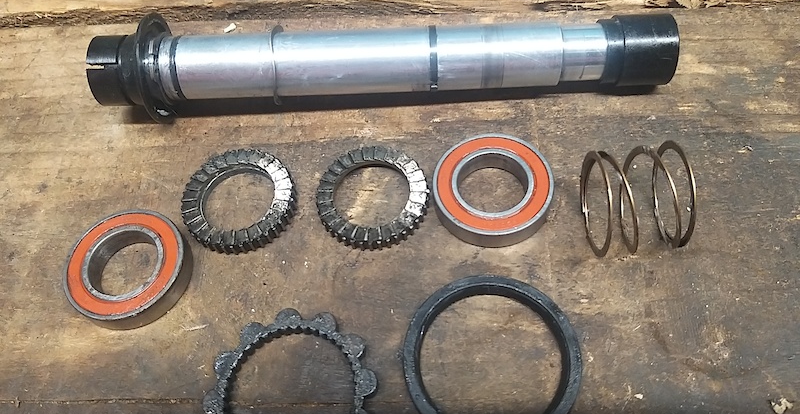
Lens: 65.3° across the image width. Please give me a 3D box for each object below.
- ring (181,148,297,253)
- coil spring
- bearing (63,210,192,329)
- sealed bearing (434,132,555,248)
[{"bbox_3d":[-0.043,-0.002,0.167,0.030,0.005,0.030,-3,60,5],"label":"ring"},{"bbox_3d":[0.054,-0.002,0.145,0.018,0.025,0.025,-6,60,3],"label":"coil spring"},{"bbox_3d":[-0.069,0.015,0.159,0.030,0.007,0.030,-10,60,0],"label":"bearing"},{"bbox_3d":[0.024,-0.005,0.160,0.030,0.007,0.030,-3,60,5],"label":"sealed bearing"}]

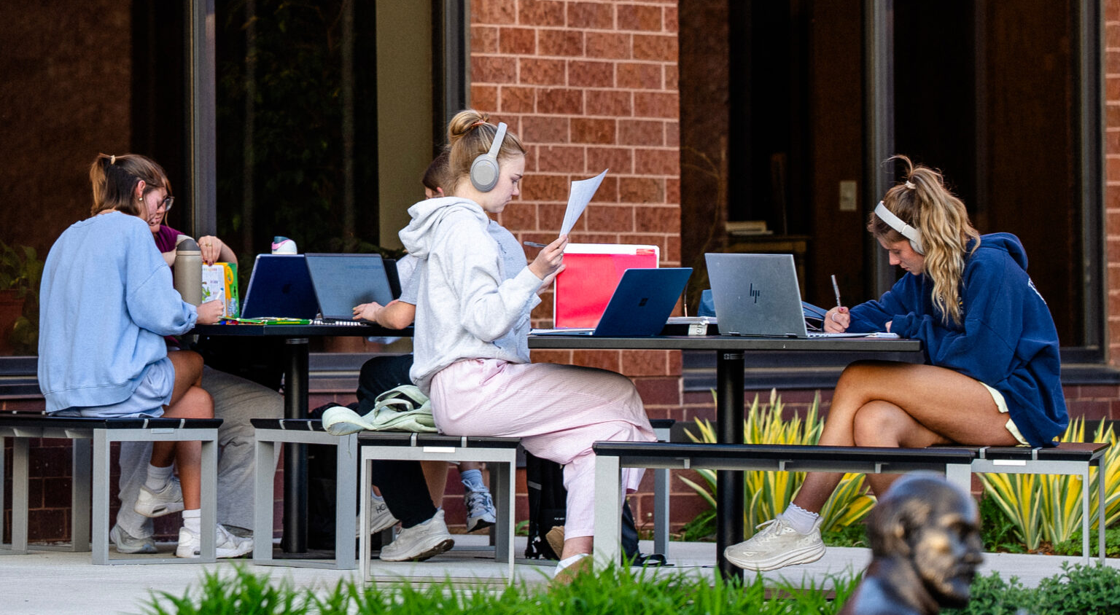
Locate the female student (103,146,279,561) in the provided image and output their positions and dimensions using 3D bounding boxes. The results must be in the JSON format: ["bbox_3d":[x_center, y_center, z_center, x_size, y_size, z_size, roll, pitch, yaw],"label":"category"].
[{"bbox_3d":[-1.200,0.155,15.100,0.520,1.280,0.720,0,-1,-35],"label":"female student"}]

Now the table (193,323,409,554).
[{"bbox_3d":[-0.835,0.420,14.850,1.070,0.735,1.070,0,-1,-40],"label":"table"}]

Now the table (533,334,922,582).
[{"bbox_3d":[0.490,0.448,13.500,1.090,0.735,1.090,0,0,5],"label":"table"}]

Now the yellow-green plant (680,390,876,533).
[{"bbox_3d":[0.720,0.520,15.400,0.650,0.490,0.600,0,0,0],"label":"yellow-green plant"}]

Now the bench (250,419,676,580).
[{"bbox_3d":[-0.288,0.587,14.120,1.240,0.455,0.820,0,1,6],"label":"bench"}]

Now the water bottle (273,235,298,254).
[{"bbox_3d":[-0.913,-0.098,15.450,0.080,0.275,0.080,-1,1,-37],"label":"water bottle"}]

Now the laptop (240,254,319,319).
[{"bbox_3d":[-0.945,-0.066,15.220,0.304,0.210,0.305,-1,1,-38],"label":"laptop"}]

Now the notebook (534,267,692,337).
[{"bbox_3d":[0.147,-0.015,13.250,0.335,0.200,0.310,-1,-1,38],"label":"notebook"}]

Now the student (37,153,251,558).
[{"bbox_3d":[-1.333,0.150,14.920,0.620,1.290,0.480,-1,1,-37],"label":"student"}]

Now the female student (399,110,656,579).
[{"bbox_3d":[-0.092,0.115,13.200,0.730,1.345,0.480,0,0,2],"label":"female student"}]

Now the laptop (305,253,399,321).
[{"bbox_3d":[-0.594,-0.062,15.080,0.324,0.215,0.310,-1,1,-43],"label":"laptop"}]

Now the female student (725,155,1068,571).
[{"bbox_3d":[0.955,0.175,13.200,0.970,1.190,0.480,0,0,1],"label":"female student"}]

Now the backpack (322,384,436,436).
[{"bbox_3d":[-0.530,0.306,14.000,0.360,0.160,0.280,0,1,-18],"label":"backpack"}]

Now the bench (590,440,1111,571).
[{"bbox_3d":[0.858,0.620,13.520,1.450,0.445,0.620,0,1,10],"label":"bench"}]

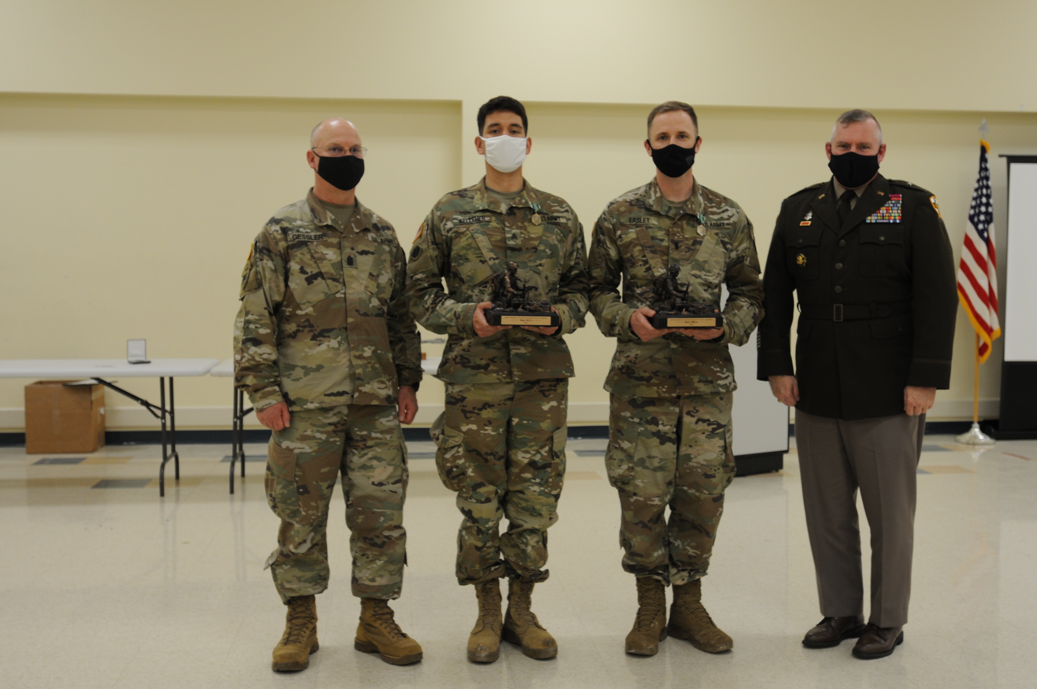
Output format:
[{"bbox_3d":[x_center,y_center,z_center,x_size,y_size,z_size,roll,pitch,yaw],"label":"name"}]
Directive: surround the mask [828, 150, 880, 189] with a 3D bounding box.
[{"bbox_3d":[1.100,-0.574,3.688,0.165,0.126,0.110,2,4,24],"label":"mask"}]

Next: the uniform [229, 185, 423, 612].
[{"bbox_3d":[-0.614,0.175,3.656,0.590,1.358,0.360,-1,4,-23],"label":"uniform"}]

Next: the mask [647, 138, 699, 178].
[{"bbox_3d":[0.503,-0.604,3.645,0.165,0.130,0.110,1,4,9],"label":"mask"}]

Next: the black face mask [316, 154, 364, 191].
[{"bbox_3d":[-0.564,-0.543,3.546,0.150,0.119,0.110,-2,4,-26],"label":"black face mask"}]

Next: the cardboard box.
[{"bbox_3d":[-3.176,0.506,7.872,0.444,0.466,0.300,0,4,-5],"label":"cardboard box"}]

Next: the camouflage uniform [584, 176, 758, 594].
[{"bbox_3d":[0.522,0.138,3.732,0.580,1.386,0.400,0,4,4],"label":"camouflage uniform"}]

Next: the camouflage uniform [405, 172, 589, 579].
[{"bbox_3d":[-0.062,0.134,3.677,0.590,1.362,0.400,-1,4,-11],"label":"camouflage uniform"}]

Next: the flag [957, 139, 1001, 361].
[{"bbox_3d":[3.411,-0.696,8.302,0.320,1.640,0.210,1,4,14],"label":"flag"}]

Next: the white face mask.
[{"bbox_3d":[-0.049,-0.609,3.588,0.155,0.126,0.110,0,4,-4],"label":"white face mask"}]

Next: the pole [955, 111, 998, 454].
[{"bbox_3d":[3.430,-0.469,8.347,0.300,2.400,0.300,2,4,22],"label":"pole"}]

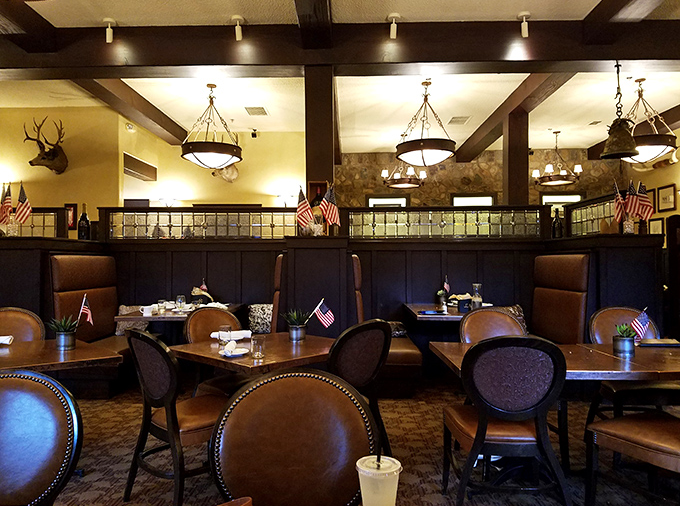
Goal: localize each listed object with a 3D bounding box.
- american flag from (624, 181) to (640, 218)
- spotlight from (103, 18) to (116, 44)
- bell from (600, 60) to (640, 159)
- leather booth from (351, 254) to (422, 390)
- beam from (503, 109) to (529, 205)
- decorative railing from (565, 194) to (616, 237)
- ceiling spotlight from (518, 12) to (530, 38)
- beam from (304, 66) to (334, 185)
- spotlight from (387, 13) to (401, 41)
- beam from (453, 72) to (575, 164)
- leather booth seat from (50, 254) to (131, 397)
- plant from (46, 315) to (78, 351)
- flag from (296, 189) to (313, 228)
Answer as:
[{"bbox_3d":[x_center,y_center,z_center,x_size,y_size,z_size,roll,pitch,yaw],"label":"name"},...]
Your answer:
[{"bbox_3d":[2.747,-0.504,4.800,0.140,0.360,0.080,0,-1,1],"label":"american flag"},{"bbox_3d":[-2.495,-2.400,5.521,0.137,0.273,0.140,0,-1,1],"label":"spotlight"},{"bbox_3d":[3.049,-1.556,5.572,0.370,1.075,0.370,0,-1,1],"label":"bell"},{"bbox_3d":[0.469,0.736,5.606,0.664,1.410,1.400,0,-1,1],"label":"leather booth"},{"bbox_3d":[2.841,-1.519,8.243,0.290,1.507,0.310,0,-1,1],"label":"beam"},{"bbox_3d":[2.738,-0.378,5.529,0.080,0.385,1.300,0,-1,1],"label":"decorative railing"},{"bbox_3d":[1.868,-2.295,5.175,0.125,0.215,0.125,0,-1,1],"label":"ceiling spotlight"},{"bbox_3d":[-0.219,-1.084,5.681,0.290,1.896,0.300,0,-1,1],"label":"beam"},{"bbox_3d":[0.577,-2.413,5.434,0.137,0.284,0.140,0,-1,1],"label":"spotlight"},{"bbox_3d":[2.731,-2.223,8.577,0.310,0.260,5.900,0,-1,1],"label":"beam"},{"bbox_3d":[-2.476,0.744,5.673,0.689,1.416,1.400,0,-1,1],"label":"leather booth seat"},{"bbox_3d":[-1.716,0.488,3.161,0.180,0.210,0.180,0,-1,1],"label":"plant"},{"bbox_3d":[-0.355,-0.449,5.100,0.160,0.400,0.100,0,-1,1],"label":"flag"}]

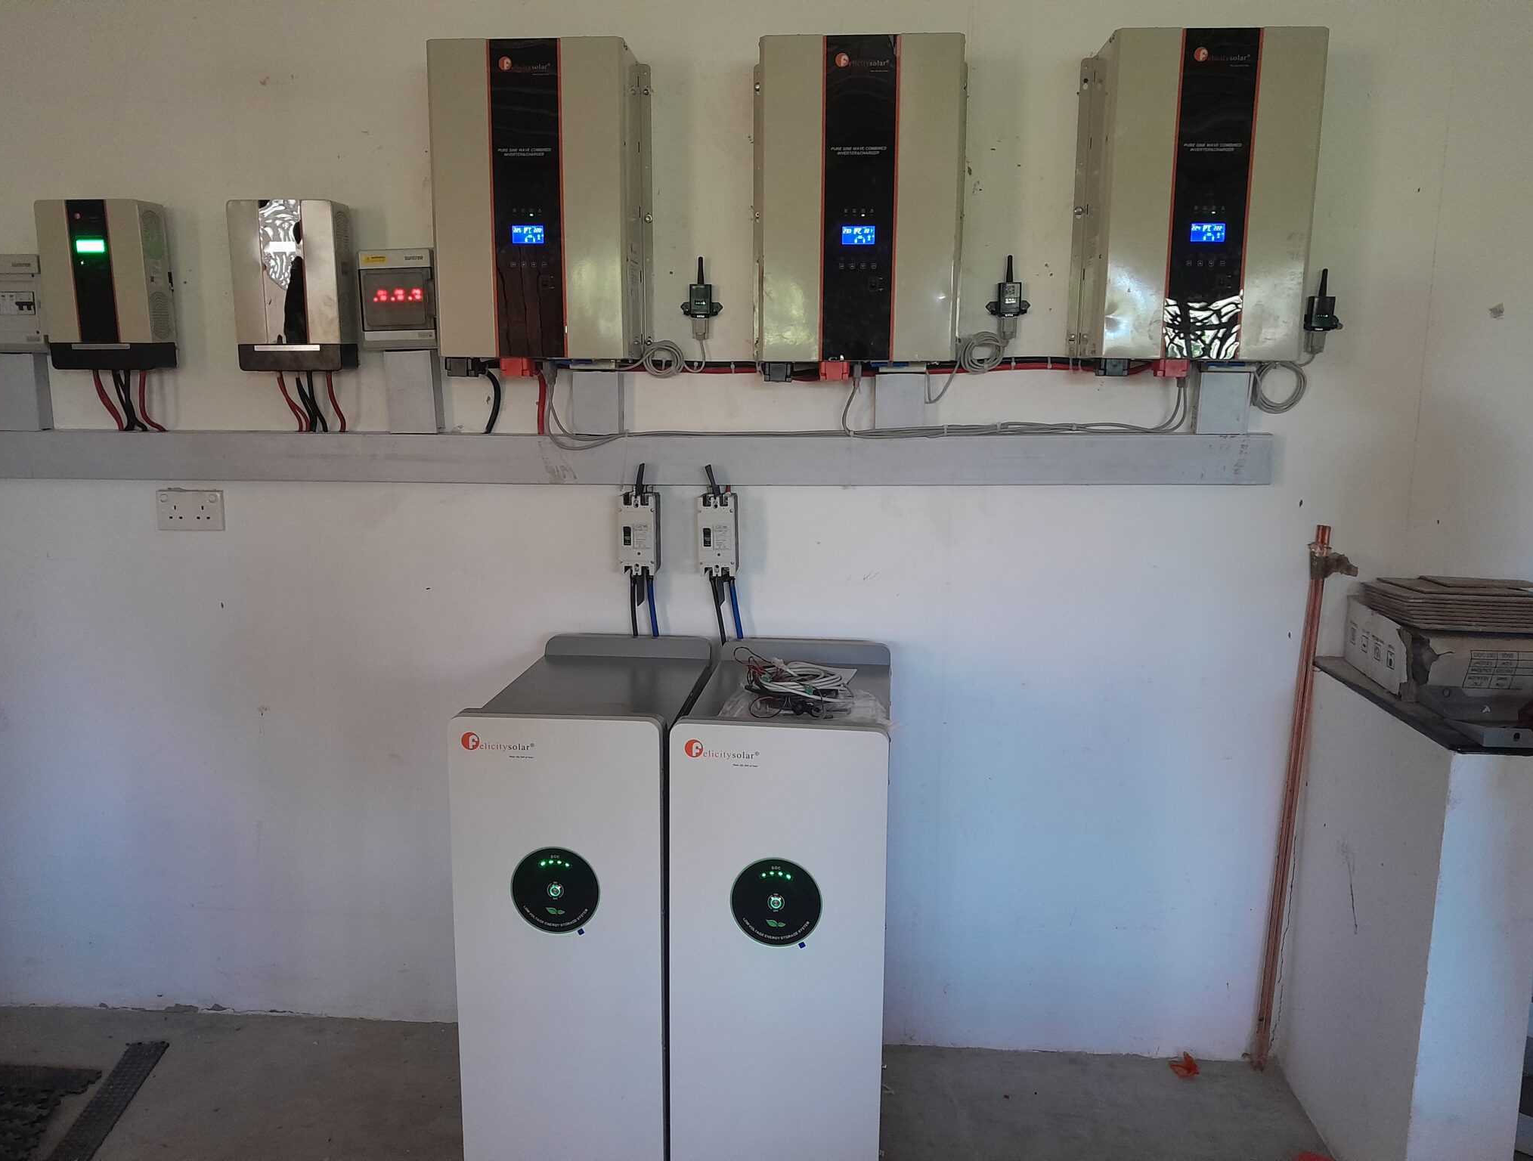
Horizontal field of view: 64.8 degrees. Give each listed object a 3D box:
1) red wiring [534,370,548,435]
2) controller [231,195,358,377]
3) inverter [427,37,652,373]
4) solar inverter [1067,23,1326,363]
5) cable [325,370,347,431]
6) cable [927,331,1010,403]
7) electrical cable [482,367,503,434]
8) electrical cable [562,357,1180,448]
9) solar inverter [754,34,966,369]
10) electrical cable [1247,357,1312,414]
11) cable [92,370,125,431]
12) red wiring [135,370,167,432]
[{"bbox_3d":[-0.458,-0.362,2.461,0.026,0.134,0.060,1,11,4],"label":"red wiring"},{"bbox_3d":[-0.962,-0.597,2.463,0.213,0.332,0.093,1,11,4],"label":"controller"},{"bbox_3d":[-0.441,-0.722,2.353,0.410,0.582,0.190,1,10,3],"label":"inverter"},{"bbox_3d":[0.807,-0.705,2.266,0.413,0.575,0.185,1,11,4],"label":"solar inverter"},{"bbox_3d":[-0.890,-0.371,2.496,0.039,0.121,0.035,1,10,3],"label":"cable"},{"bbox_3d":[0.402,-0.424,2.401,0.164,0.142,0.055,1,11,4],"label":"cable"},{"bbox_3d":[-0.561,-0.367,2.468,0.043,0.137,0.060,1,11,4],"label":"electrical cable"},{"bbox_3d":[0.206,-0.354,2.419,1.287,0.175,0.065,1,11,4],"label":"electrical cable"},{"bbox_3d":[0.177,-0.709,2.316,0.410,0.582,0.190,1,10,3],"label":"solar inverter"},{"bbox_3d":[1.018,-0.384,2.393,0.117,0.106,0.035,1,10,3],"label":"electrical cable"},{"bbox_3d":[-1.385,-0.379,2.542,0.072,0.129,0.040,1,11,4],"label":"cable"},{"bbox_3d":[-1.283,-0.376,2.520,0.055,0.125,0.035,1,10,3],"label":"red wiring"}]

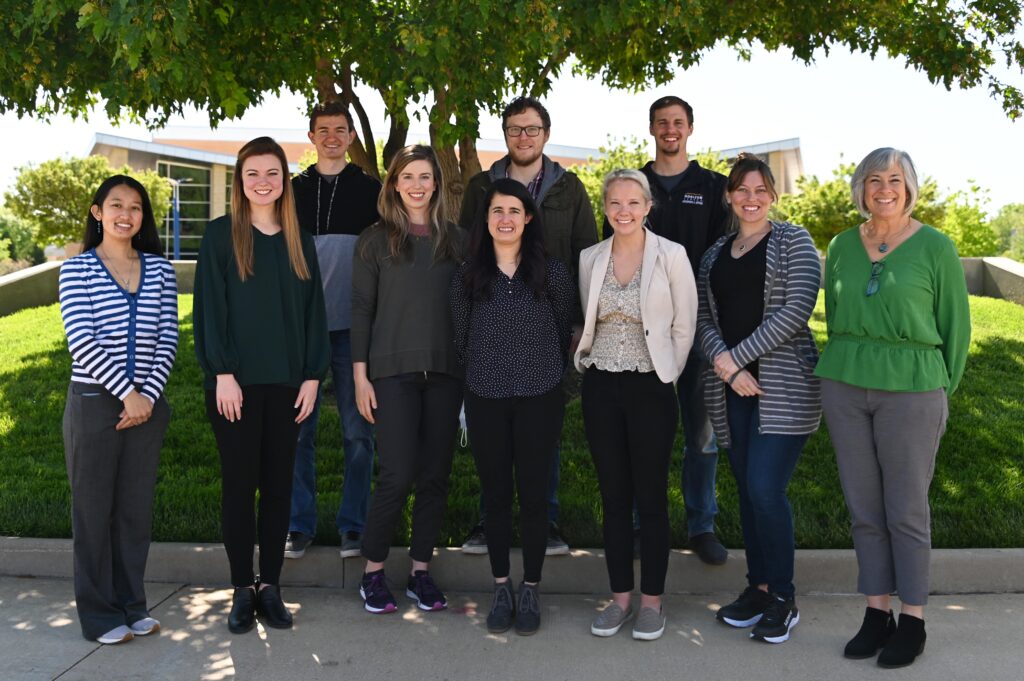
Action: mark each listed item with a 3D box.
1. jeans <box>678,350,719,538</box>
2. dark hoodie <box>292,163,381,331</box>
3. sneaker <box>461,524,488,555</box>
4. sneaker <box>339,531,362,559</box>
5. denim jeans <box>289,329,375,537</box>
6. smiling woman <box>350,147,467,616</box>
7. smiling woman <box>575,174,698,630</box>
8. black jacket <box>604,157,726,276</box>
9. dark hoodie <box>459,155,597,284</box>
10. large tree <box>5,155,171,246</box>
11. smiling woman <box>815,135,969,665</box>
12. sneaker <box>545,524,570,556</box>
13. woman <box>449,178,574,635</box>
[{"bbox_3d":[0.642,0.384,4.029,0.389,0.851,0.270,0,4,0],"label":"jeans"},{"bbox_3d":[-0.722,-0.374,4.023,0.490,0.693,0.280,-1,4,-7],"label":"dark hoodie"},{"bbox_3d":[-0.114,0.788,4.134,0.110,0.125,0.300,2,5,22],"label":"sneaker"},{"bbox_3d":[-0.648,0.786,4.061,0.110,0.115,0.290,-1,4,-7],"label":"sneaker"},{"bbox_3d":[-0.730,0.355,4.035,0.361,0.905,0.270,0,4,-5],"label":"denim jeans"},{"bbox_3d":[-0.393,0.159,3.773,0.460,1.740,0.310,-1,4,-15],"label":"smiling woman"},{"bbox_3d":[0.441,0.217,3.526,0.450,1.637,0.330,2,5,20],"label":"smiling woman"},{"bbox_3d":[0.630,-0.340,3.970,0.540,0.730,0.300,0,3,7],"label":"black jacket"},{"bbox_3d":[0.067,-0.366,4.034,0.570,0.775,0.310,0,4,0],"label":"dark hoodie"},{"bbox_3d":[-9.320,-2.202,21.896,3.700,3.699,3.600,0,4,0],"label":"large tree"},{"bbox_3d":[1.256,0.214,3.275,0.470,1.680,0.340,3,5,34],"label":"smiling woman"},{"bbox_3d":[0.155,0.789,4.116,0.110,0.125,0.300,-2,5,-20],"label":"sneaker"},{"bbox_3d":[0.002,0.228,3.577,0.450,1.607,0.310,0,4,0],"label":"woman"}]

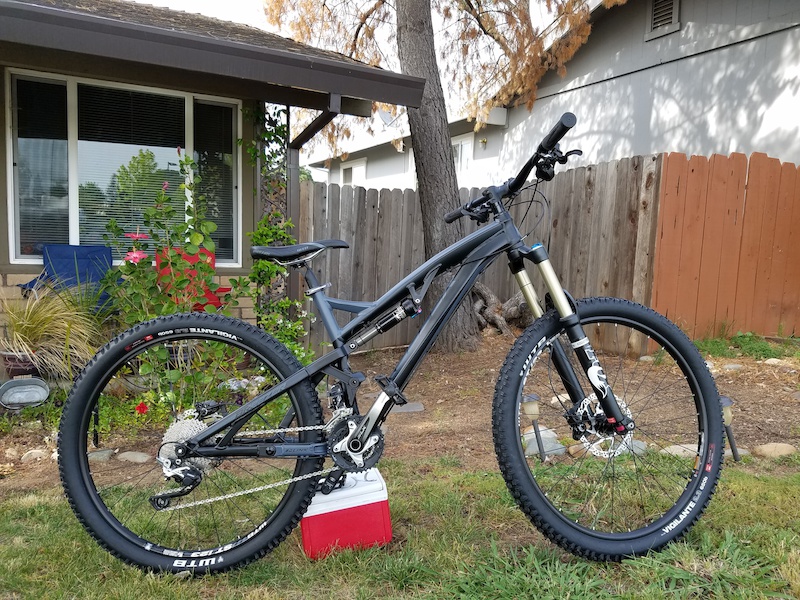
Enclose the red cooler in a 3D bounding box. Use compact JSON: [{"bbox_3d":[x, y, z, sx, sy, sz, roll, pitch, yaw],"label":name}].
[{"bbox_3d":[-0.168,0.655,1.930,0.258,0.183,0.178,-8,8,-8],"label":"red cooler"}]

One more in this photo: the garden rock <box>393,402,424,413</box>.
[{"bbox_3d":[0.024,0.580,3.350,0.200,0.045,0.130,2,4,0],"label":"garden rock"}]

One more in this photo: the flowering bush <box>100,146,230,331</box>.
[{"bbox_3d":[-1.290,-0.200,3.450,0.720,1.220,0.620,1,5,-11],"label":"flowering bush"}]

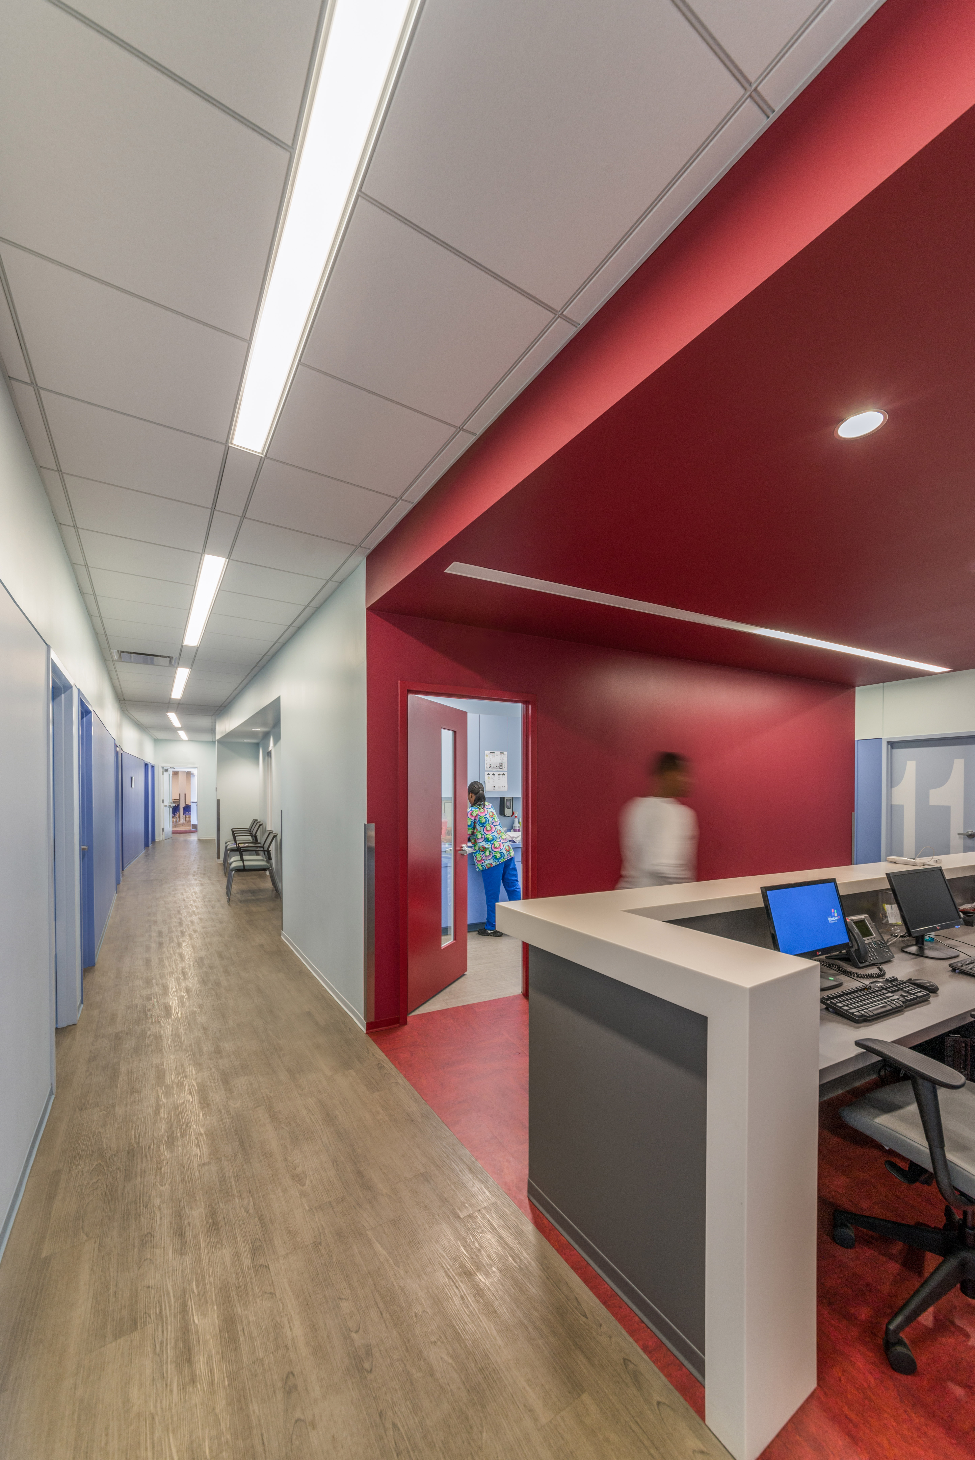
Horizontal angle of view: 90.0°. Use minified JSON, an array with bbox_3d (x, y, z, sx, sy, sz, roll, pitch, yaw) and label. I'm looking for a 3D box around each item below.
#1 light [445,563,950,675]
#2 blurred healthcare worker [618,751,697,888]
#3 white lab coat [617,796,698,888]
[{"bbox_3d":[2.156,-0.722,3.644,5.200,0.060,0.120,3,-7,-26],"label":"light"},{"bbox_3d":[1.023,1.023,2.864,0.330,1.770,0.490,6,-9,-40],"label":"blurred healthcare worker"},{"bbox_3d":[1.023,0.788,2.875,0.320,0.780,0.490,6,-9,-40],"label":"white lab coat"}]

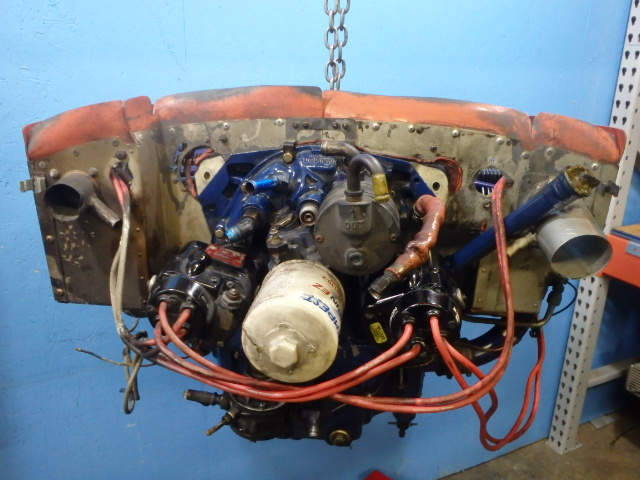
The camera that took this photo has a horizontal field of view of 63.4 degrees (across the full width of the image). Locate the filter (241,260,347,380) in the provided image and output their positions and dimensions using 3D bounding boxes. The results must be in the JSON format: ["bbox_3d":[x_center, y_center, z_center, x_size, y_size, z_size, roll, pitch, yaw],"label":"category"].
[{"bbox_3d":[-0.026,0.086,0.534,0.095,0.095,0.112,3,24,7],"label":"filter"}]

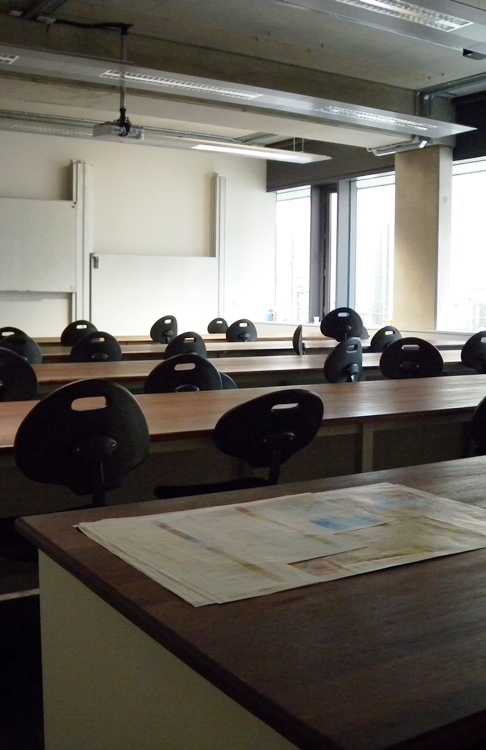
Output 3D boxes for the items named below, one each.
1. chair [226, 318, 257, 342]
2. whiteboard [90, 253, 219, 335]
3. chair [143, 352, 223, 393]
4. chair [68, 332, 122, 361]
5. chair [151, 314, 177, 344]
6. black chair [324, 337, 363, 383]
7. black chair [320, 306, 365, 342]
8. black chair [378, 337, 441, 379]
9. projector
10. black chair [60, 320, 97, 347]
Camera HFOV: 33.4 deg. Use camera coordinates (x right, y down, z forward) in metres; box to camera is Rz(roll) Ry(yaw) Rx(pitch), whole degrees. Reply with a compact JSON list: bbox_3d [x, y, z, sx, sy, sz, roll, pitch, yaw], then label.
[{"bbox_3d":[-0.102,-0.139,9.108,0.570,0.991,0.580,-2,6,-29],"label":"chair"},{"bbox_3d":[-1.269,-1.148,11.971,2.124,1.221,0.050,-3,6,-33],"label":"whiteboard"},{"bbox_3d":[-0.347,0.314,4.540,0.570,0.902,0.580,0,5,-11],"label":"chair"},{"bbox_3d":[-1.145,0.152,5.968,0.560,0.961,0.580,-2,6,-28],"label":"chair"},{"bbox_3d":[-0.946,-0.094,8.260,0.580,1.041,0.560,5,7,40],"label":"chair"},{"bbox_3d":[0.536,0.226,5.270,0.570,0.962,0.580,-5,7,-44],"label":"black chair"},{"bbox_3d":[0.867,-0.065,7.580,0.570,1.134,0.580,0,5,-11],"label":"black chair"},{"bbox_3d":[1.067,0.238,5.100,0.560,0.979,0.580,2,5,16],"label":"black chair"},{"bbox_3d":[-1.082,-2.115,7.138,0.330,0.100,0.320,-3,6,-33],"label":"projector"},{"bbox_3d":[-1.627,-0.034,7.801,0.560,0.993,0.580,-2,6,-28],"label":"black chair"}]

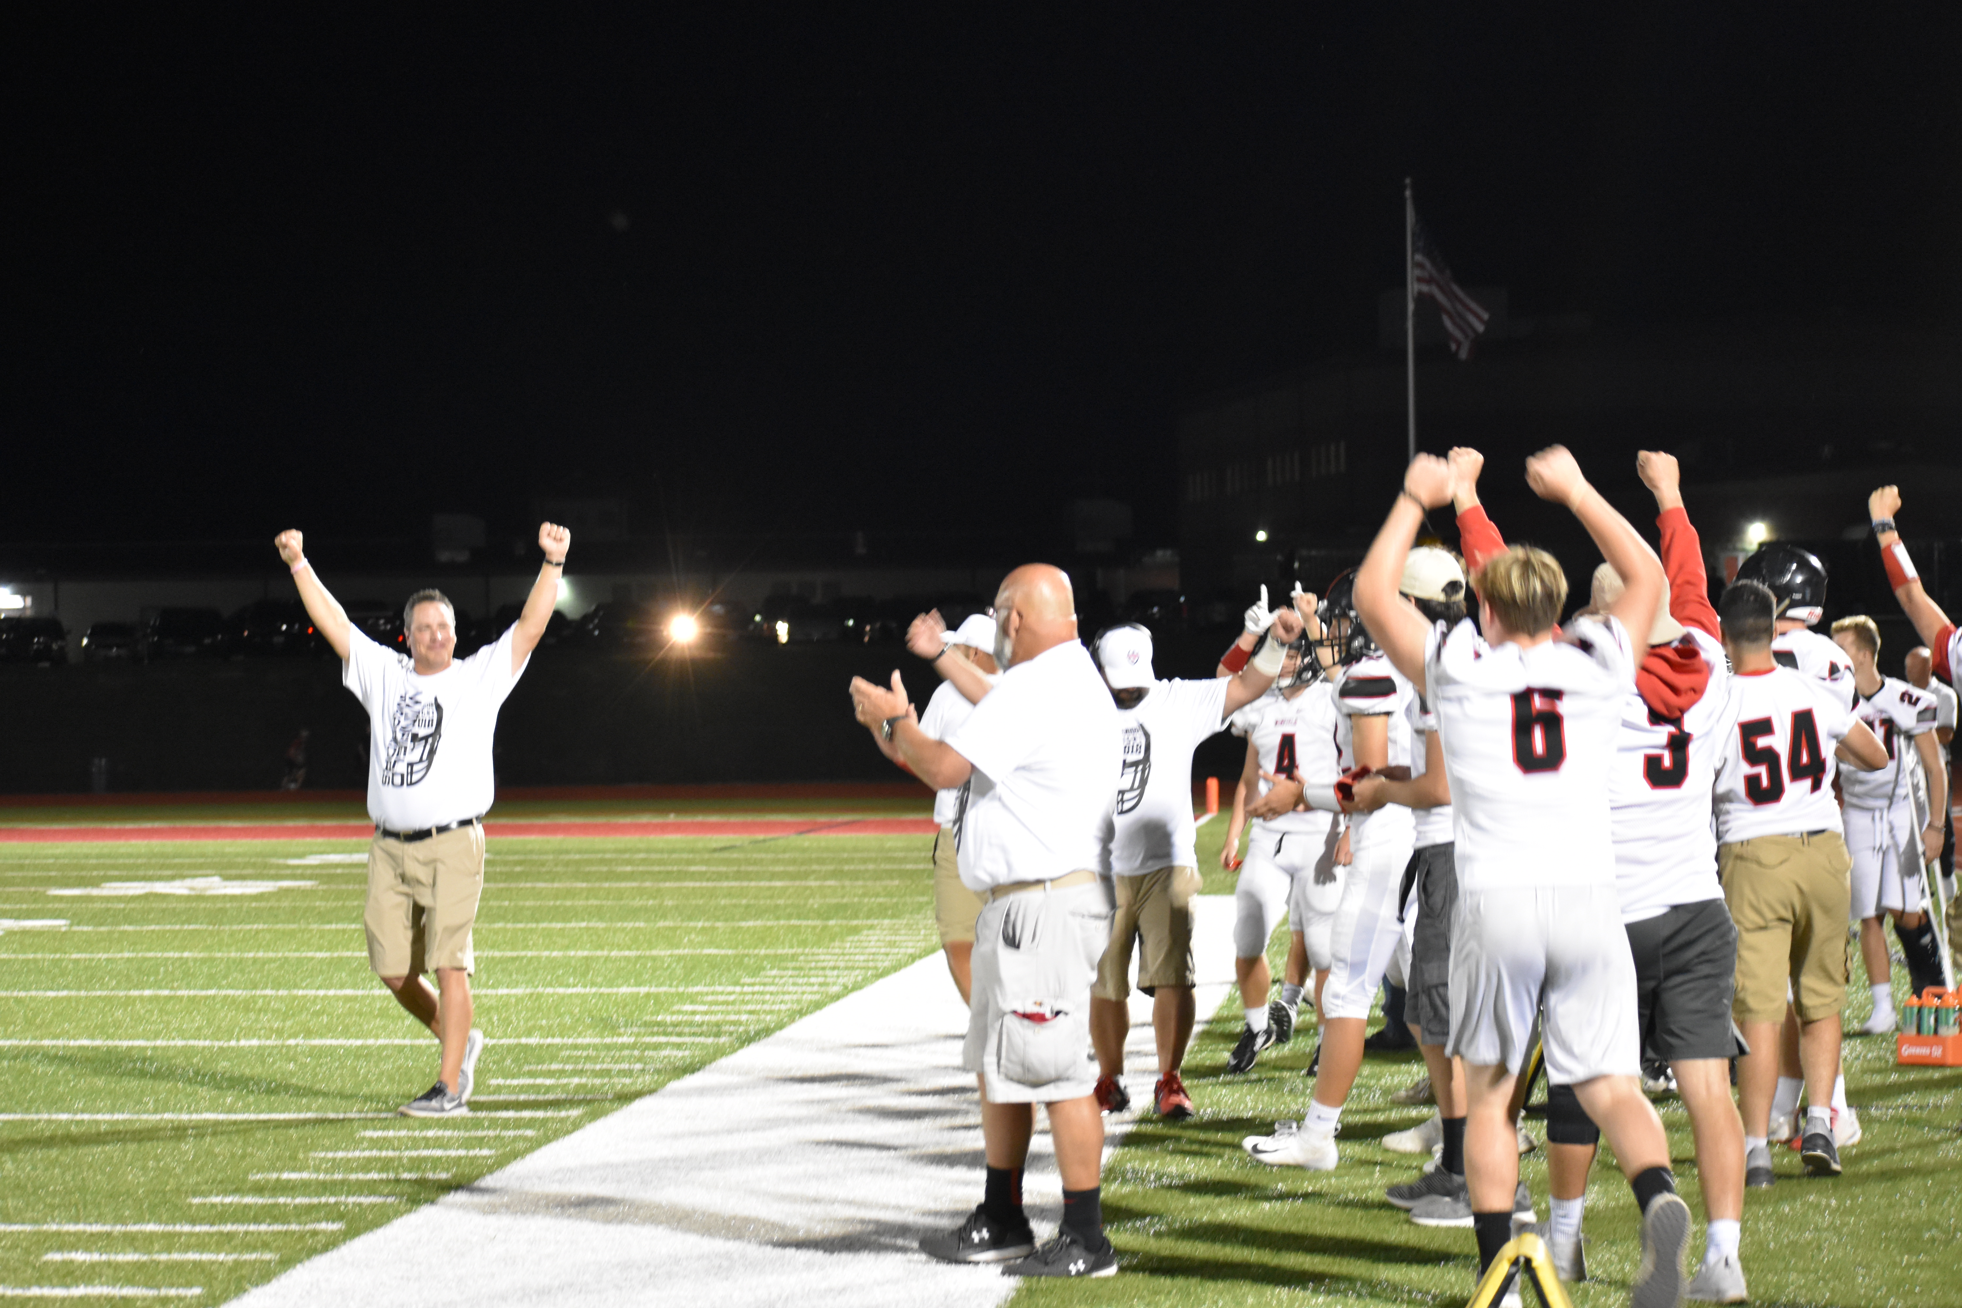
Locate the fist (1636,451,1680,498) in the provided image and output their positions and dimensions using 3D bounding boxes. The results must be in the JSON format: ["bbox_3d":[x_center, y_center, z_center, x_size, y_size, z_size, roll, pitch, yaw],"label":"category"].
[{"bbox_3d":[1.650,-0.437,13.950,0.100,0.112,0.095,-1,-1,-20],"label":"fist"}]

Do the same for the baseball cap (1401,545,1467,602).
[{"bbox_3d":[1.277,-0.223,16.350,0.180,0.160,0.270,0,-1,-38],"label":"baseball cap"}]

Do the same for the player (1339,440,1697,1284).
[{"bbox_3d":[1.281,0.534,13.600,0.790,2.050,0.660,-1,-1,-7],"label":"player"}]

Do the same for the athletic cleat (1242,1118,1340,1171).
[{"bbox_3d":[0.955,1.514,17.600,0.300,0.140,0.110,-1,-1,12],"label":"athletic cleat"}]

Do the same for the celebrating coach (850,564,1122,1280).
[{"bbox_3d":[0.018,0.680,14.550,0.680,1.800,0.560,-1,-1,27],"label":"celebrating coach"}]

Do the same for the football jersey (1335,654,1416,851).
[{"bbox_3d":[1.231,0.301,17.850,0.320,0.620,0.500,-1,-1,-5],"label":"football jersey"}]

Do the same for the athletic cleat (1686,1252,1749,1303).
[{"bbox_3d":[1.740,1.493,13.720,0.110,0.130,0.280,0,-1,-30],"label":"athletic cleat"}]

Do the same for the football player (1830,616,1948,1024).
[{"bbox_3d":[3.951,0.726,24.850,0.560,1.800,0.460,-1,-1,34],"label":"football player"}]

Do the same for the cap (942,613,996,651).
[{"bbox_3d":[-0.009,-0.088,22.600,0.260,0.150,0.180,11,4,24],"label":"cap"}]

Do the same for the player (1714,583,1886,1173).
[{"bbox_3d":[2.458,0.689,17.200,0.520,1.820,0.460,-1,-1,-9],"label":"player"}]

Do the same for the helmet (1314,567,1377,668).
[{"bbox_3d":[1.193,-0.115,17.850,0.320,0.300,0.250,0,-1,-9],"label":"helmet"}]

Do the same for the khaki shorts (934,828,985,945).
[{"bbox_3d":[0.033,0.908,22.600,0.360,0.520,0.420,-1,-1,27],"label":"khaki shorts"}]

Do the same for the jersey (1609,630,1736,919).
[{"bbox_3d":[1.612,0.290,13.850,0.500,0.720,0.320,0,-1,-29],"label":"jersey"}]

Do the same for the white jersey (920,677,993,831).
[{"bbox_3d":[0.027,0.388,22.600,0.420,0.640,0.520,-1,-1,27],"label":"white jersey"}]

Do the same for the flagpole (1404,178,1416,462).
[{"bbox_3d":[9.409,-4.790,125.000,0.150,11.300,0.150,-1,-1,0],"label":"flagpole"}]

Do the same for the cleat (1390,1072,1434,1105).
[{"bbox_3d":[1.606,1.555,20.500,0.290,0.120,0.110,-1,-1,9],"label":"cleat"}]

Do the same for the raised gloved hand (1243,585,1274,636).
[{"bbox_3d":[1.089,-0.171,22.400,0.140,0.200,0.090,-1,-1,6],"label":"raised gloved hand"}]

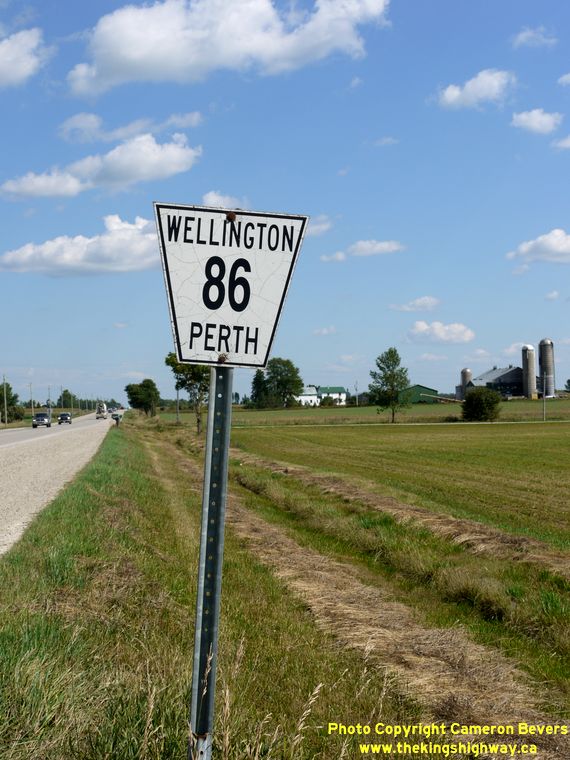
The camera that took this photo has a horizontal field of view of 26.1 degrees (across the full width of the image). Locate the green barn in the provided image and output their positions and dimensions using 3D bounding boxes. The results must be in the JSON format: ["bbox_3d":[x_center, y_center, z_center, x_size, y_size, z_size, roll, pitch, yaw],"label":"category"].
[{"bbox_3d":[49.400,5.370,455.000,14.400,7.000,19.000,-1,-1,6],"label":"green barn"}]

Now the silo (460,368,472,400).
[{"bbox_3d":[73.190,1.930,495.000,4.500,13.200,4.500,-1,-1,-7],"label":"silo"}]

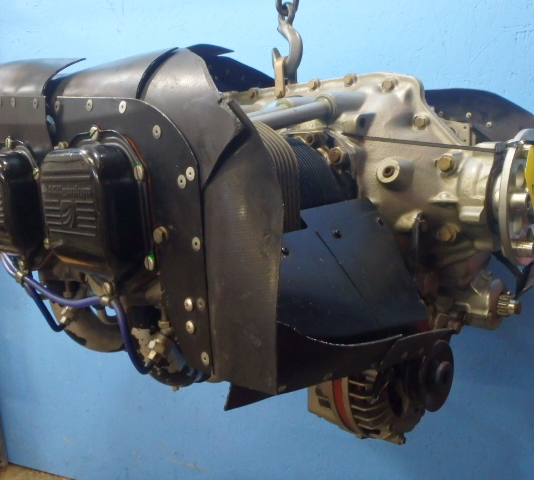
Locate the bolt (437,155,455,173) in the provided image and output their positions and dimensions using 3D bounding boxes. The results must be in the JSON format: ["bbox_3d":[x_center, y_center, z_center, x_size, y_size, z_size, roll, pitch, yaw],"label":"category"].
[{"bbox_3d":[0.190,-0.081,0.550,0.018,0.018,0.010,6,14,42],"label":"bolt"}]

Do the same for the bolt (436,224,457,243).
[{"bbox_3d":[0.204,-0.008,0.588,0.018,0.018,0.014,6,12,42],"label":"bolt"}]

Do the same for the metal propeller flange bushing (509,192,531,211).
[{"bbox_3d":[0.254,-0.038,0.518,0.017,0.017,0.017,6,14,42],"label":"metal propeller flange bushing"}]

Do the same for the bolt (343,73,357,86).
[{"bbox_3d":[0.107,-0.207,0.668,0.015,0.015,0.010,6,12,42],"label":"bolt"}]

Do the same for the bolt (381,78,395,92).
[{"bbox_3d":[0.148,-0.188,0.631,0.016,0.016,0.010,6,12,42],"label":"bolt"}]

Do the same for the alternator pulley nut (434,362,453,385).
[{"bbox_3d":[0.177,0.133,0.517,0.010,0.025,0.025,6,12,43],"label":"alternator pulley nut"}]

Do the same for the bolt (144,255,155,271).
[{"bbox_3d":[-0.099,0.019,0.434,0.012,0.012,0.006,6,14,42],"label":"bolt"}]

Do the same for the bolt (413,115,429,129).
[{"bbox_3d":[0.181,-0.139,0.605,0.017,0.017,0.010,6,12,42],"label":"bolt"}]

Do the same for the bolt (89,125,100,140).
[{"bbox_3d":[-0.153,-0.095,0.459,0.012,0.012,0.007,6,14,42],"label":"bolt"}]

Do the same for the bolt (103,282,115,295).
[{"bbox_3d":[-0.137,0.042,0.450,0.011,0.011,0.006,6,12,42],"label":"bolt"}]

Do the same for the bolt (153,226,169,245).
[{"bbox_3d":[-0.090,-0.004,0.440,0.015,0.015,0.008,6,14,42],"label":"bolt"}]

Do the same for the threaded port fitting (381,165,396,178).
[{"bbox_3d":[0.135,-0.076,0.574,0.014,0.014,0.008,6,-4,43],"label":"threaded port fitting"}]

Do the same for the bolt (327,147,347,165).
[{"bbox_3d":[0.088,-0.106,0.648,0.019,0.019,0.012,6,12,42],"label":"bolt"}]

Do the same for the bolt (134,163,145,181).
[{"bbox_3d":[-0.098,-0.052,0.396,0.011,0.011,0.006,6,12,42],"label":"bolt"}]

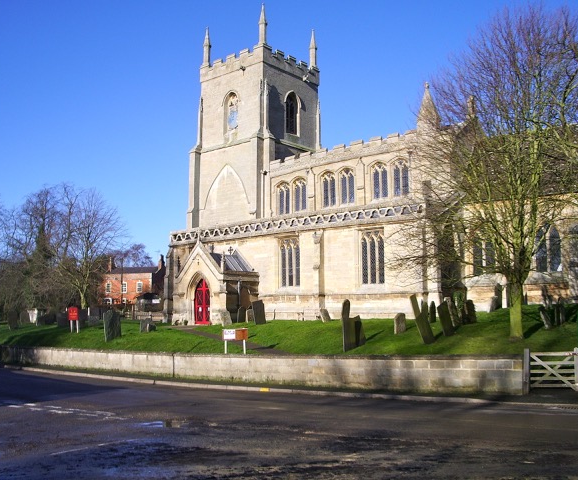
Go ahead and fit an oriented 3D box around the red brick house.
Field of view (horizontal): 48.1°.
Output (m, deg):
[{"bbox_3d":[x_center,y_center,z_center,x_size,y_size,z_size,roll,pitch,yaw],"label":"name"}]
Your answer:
[{"bbox_3d":[-25.869,7.931,109.863,10.200,10.200,6.300,-2,-7,20],"label":"red brick house"}]

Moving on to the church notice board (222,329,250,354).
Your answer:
[{"bbox_3d":[-1.902,3.625,23.000,1.030,0.980,0.100,-3,-7,27],"label":"church notice board"}]

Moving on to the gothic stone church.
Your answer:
[{"bbox_3d":[6.770,-7.733,52.541,37.925,28.814,18.685,-5,-8,41],"label":"gothic stone church"}]

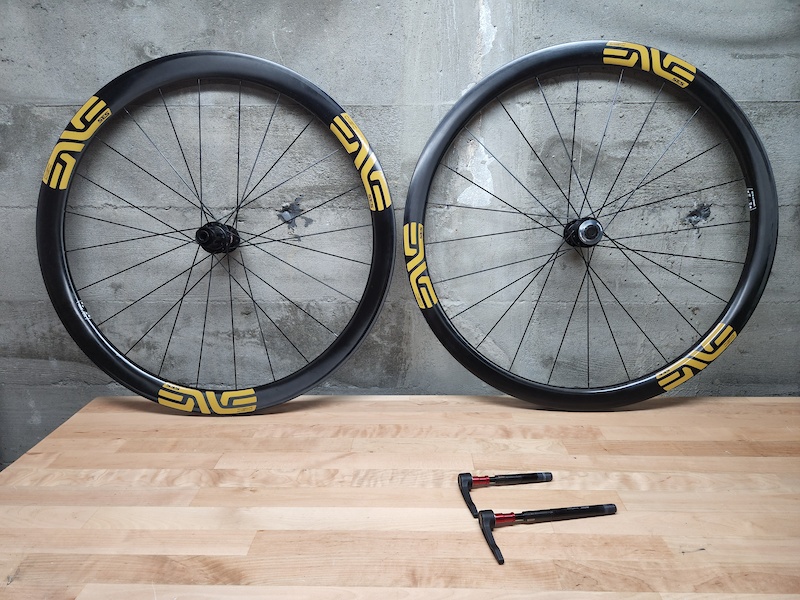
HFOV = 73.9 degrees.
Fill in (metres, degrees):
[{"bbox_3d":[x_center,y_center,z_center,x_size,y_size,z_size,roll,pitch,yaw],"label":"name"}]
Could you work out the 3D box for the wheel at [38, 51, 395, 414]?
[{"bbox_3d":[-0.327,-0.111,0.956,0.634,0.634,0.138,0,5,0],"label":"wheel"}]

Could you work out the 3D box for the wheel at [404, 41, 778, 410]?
[{"bbox_3d":[0.325,-0.117,0.938,0.634,0.634,0.102,1,7,4],"label":"wheel"}]

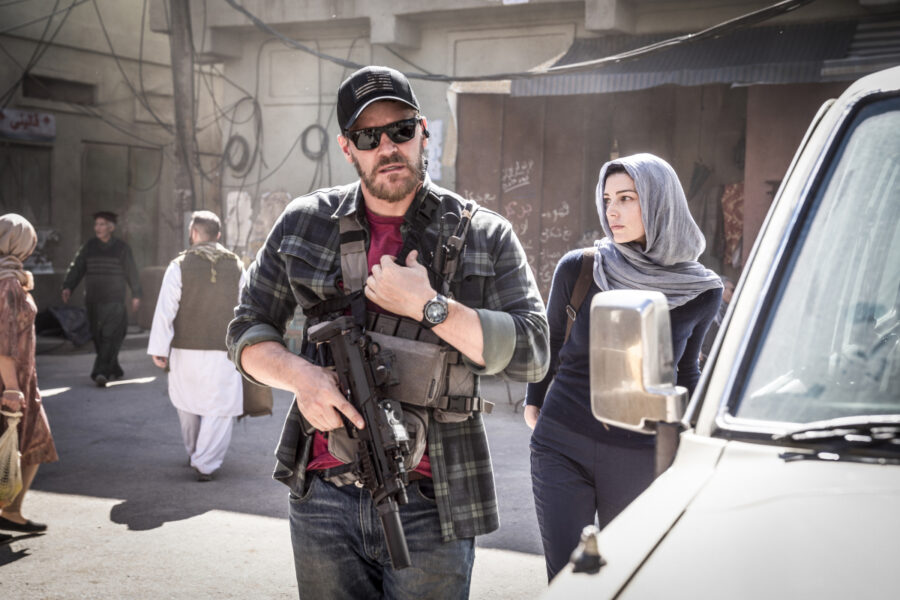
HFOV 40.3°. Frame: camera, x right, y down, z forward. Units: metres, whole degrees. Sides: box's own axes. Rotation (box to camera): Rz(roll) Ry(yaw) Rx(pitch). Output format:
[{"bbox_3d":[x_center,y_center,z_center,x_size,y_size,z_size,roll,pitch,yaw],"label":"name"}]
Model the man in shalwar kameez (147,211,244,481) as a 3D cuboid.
[{"bbox_3d":[-1.660,0.300,8.050,0.620,1.750,0.430,-1,3,-17],"label":"man in shalwar kameez"}]

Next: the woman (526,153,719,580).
[{"bbox_3d":[0.455,0.510,3.220,0.520,1.750,0.350,1,3,11],"label":"woman"}]

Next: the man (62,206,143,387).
[{"bbox_3d":[-3.520,-0.020,12.400,0.780,1.750,0.450,0,3,-6],"label":"man"}]

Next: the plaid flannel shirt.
[{"bbox_3d":[-0.118,0.110,2.490,0.620,0.730,0.390,0,3,3],"label":"plaid flannel shirt"}]

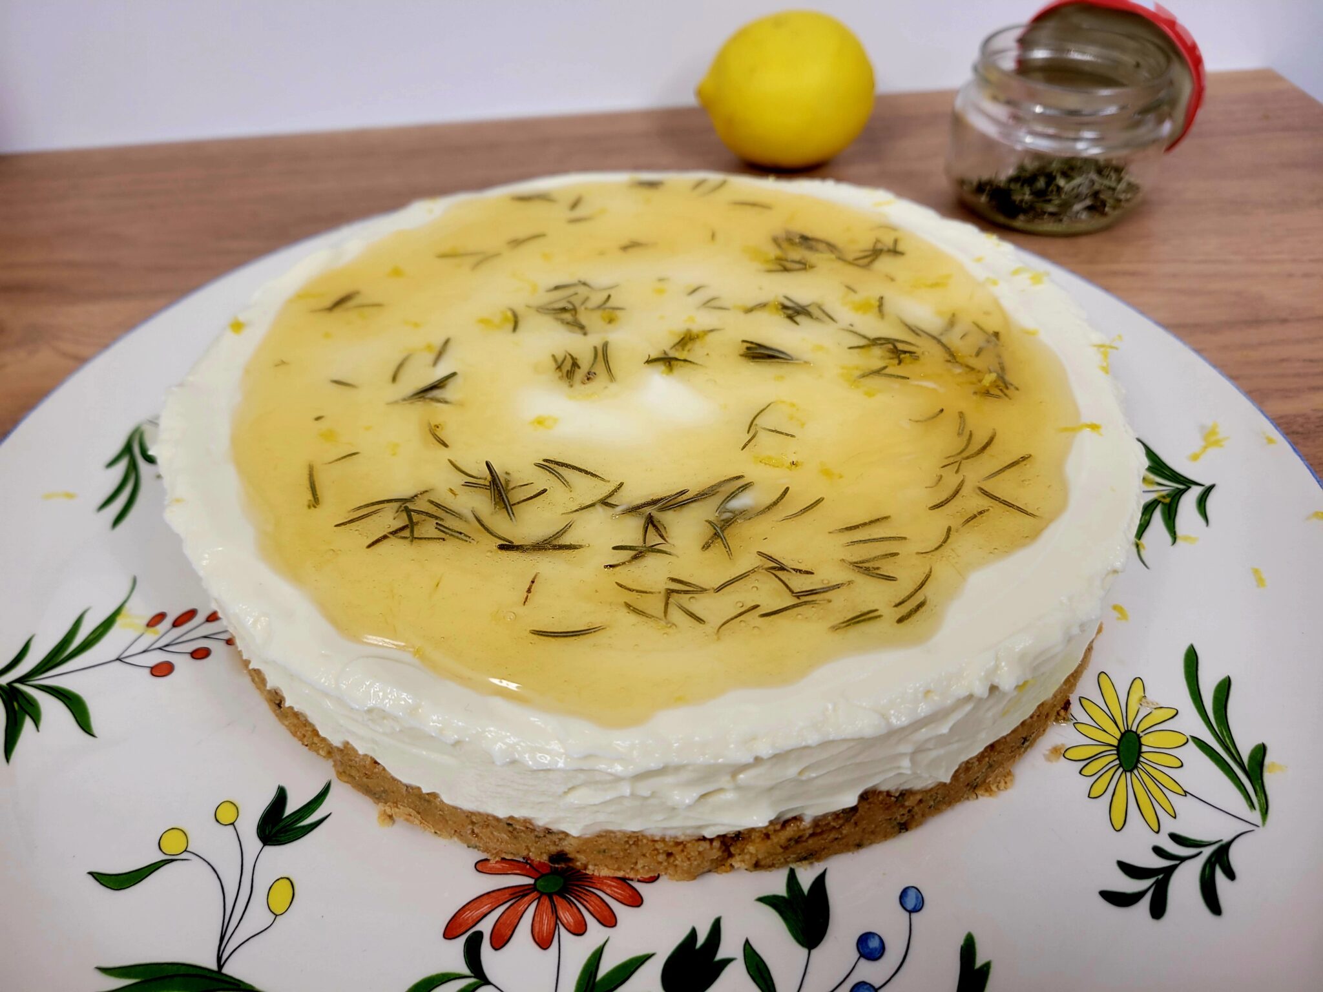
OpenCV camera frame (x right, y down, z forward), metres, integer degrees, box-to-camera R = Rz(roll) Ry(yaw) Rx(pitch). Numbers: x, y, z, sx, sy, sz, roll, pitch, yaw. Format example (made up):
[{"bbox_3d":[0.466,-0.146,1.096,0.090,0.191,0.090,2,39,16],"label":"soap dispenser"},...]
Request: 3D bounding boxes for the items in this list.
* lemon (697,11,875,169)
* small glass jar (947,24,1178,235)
[{"bbox_3d":[0.049,-0.159,0.390,0.068,0.057,0.057,-1,42,0],"label":"lemon"},{"bbox_3d":[0.145,-0.135,0.367,0.074,0.052,0.074,0,42,0],"label":"small glass jar"}]

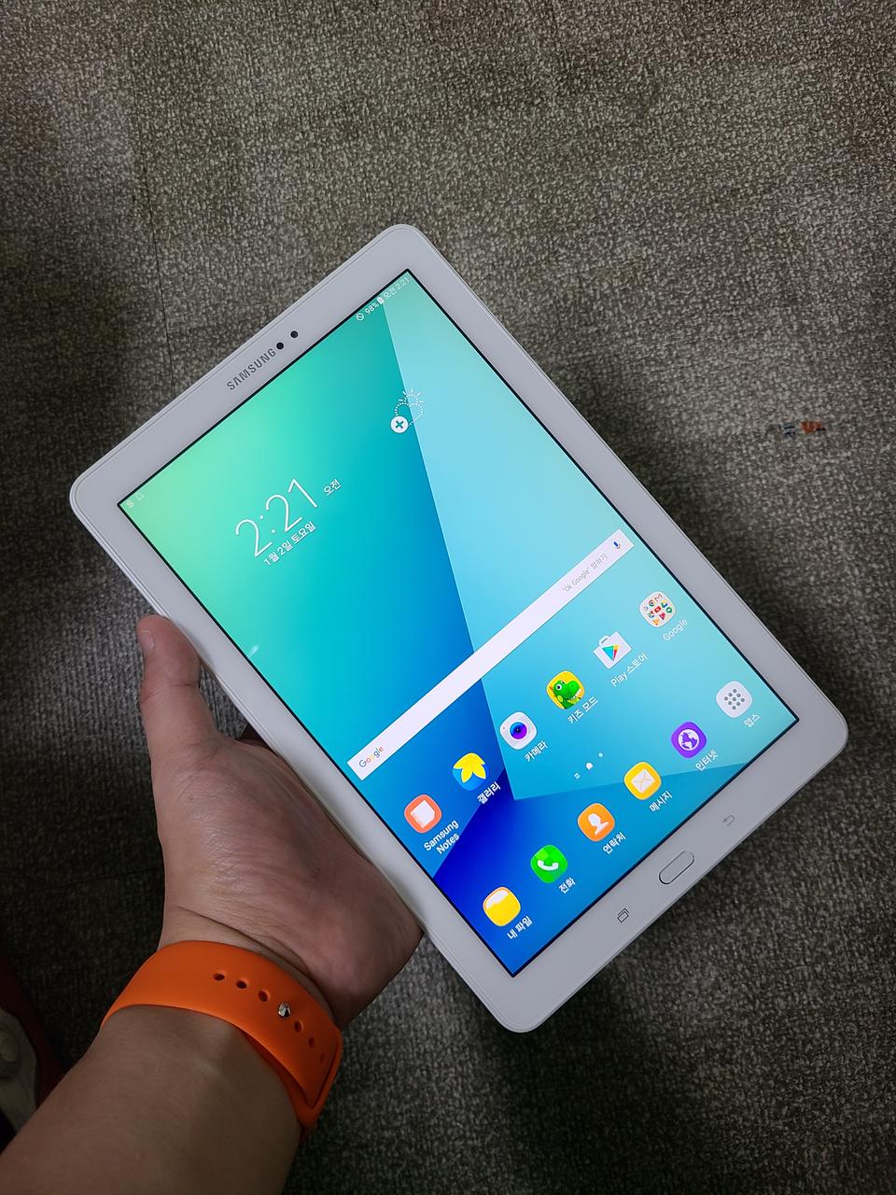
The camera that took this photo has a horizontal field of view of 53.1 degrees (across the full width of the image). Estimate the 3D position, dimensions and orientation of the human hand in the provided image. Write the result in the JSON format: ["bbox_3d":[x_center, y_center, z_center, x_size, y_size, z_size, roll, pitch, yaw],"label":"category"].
[{"bbox_3d":[-0.050,0.059,0.321,0.135,0.070,0.165,40,73,0],"label":"human hand"}]

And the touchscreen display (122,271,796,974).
[{"bbox_3d":[0.004,0.006,0.327,0.137,0.008,0.219,-40,87,-4],"label":"touchscreen display"}]

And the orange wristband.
[{"bbox_3d":[-0.068,0.137,0.275,0.068,0.027,0.053,27,118,2],"label":"orange wristband"}]

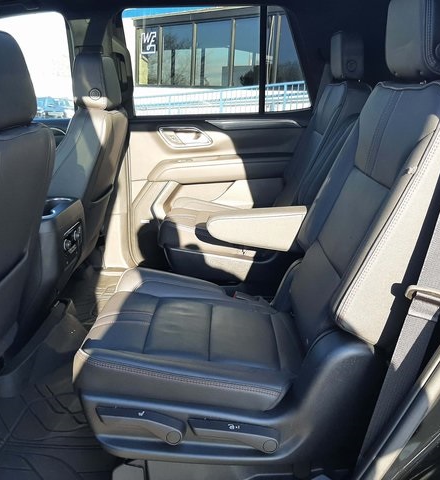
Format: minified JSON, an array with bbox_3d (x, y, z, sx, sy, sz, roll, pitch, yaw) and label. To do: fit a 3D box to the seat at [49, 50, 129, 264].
[{"bbox_3d":[-0.794,-0.240,1.959,0.820,1.030,0.560,2,18,2],"label":"seat"}]

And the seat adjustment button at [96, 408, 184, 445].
[{"bbox_3d":[-0.156,0.373,0.966,0.178,0.055,0.035,10,18,-1],"label":"seat adjustment button"}]

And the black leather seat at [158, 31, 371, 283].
[{"bbox_3d":[0.146,-0.267,1.907,0.780,1.030,0.570,2,18,2],"label":"black leather seat"}]

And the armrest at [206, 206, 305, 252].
[{"bbox_3d":[0.131,-0.042,1.701,0.350,0.145,0.090,2,18,2],"label":"armrest"}]

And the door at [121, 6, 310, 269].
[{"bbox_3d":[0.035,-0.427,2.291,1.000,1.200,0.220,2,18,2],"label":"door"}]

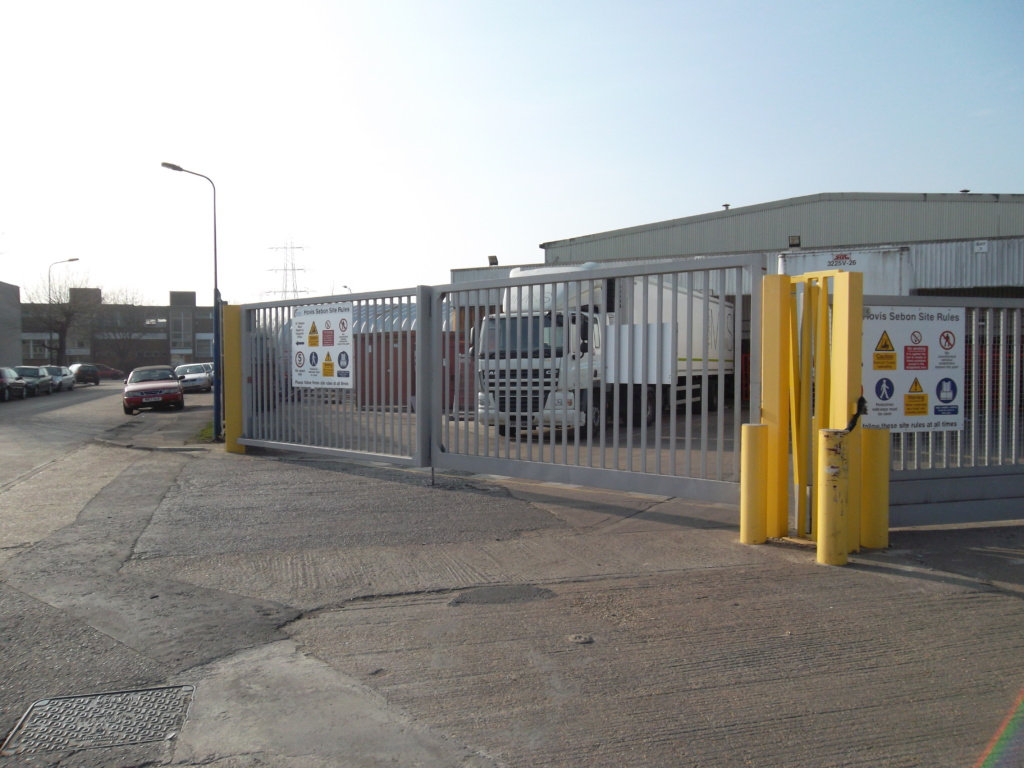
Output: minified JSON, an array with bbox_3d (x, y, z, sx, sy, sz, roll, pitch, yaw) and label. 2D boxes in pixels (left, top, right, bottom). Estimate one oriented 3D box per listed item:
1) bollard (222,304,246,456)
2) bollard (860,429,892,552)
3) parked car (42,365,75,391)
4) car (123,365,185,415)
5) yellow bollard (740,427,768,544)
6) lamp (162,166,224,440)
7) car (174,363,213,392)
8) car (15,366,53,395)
[{"bbox_3d":[-4.716,-0.080,13.601,0.270,2.500,0.270,-1,2,-19],"label":"bollard"},{"bbox_3d":[2.980,0.844,6.556,0.215,0.980,0.215,0,2,0],"label":"bollard"},{"bbox_3d":[-25.652,-0.304,44.381,1.700,1.430,4.150,-1,2,-19],"label":"parked car"},{"bbox_3d":[-11.962,0.087,26.714,1.710,1.430,4.550,-5,3,-22],"label":"car"},{"bbox_3d":[2.044,0.843,6.723,0.215,0.980,0.215,0,2,0],"label":"yellow bollard"},{"bbox_3d":[-6.246,-1.588,15.555,1.050,5.420,0.240,-1,2,-18],"label":"lamp"},{"bbox_3d":[-17.130,-0.363,42.770,1.720,1.420,4.300,-3,2,-17],"label":"car"},{"bbox_3d":[-23.152,-0.134,38.131,1.680,1.410,4.100,-1,2,-19],"label":"car"}]

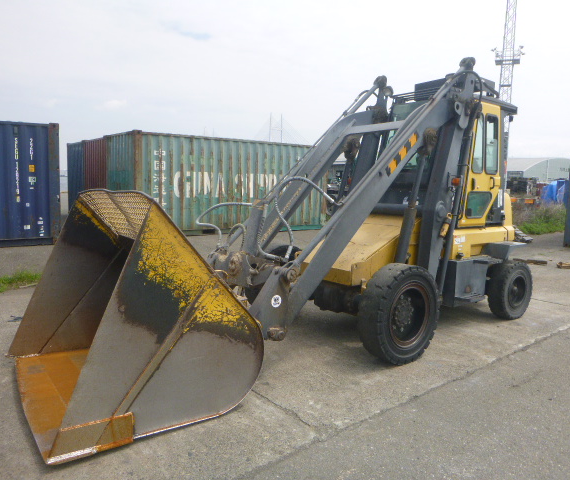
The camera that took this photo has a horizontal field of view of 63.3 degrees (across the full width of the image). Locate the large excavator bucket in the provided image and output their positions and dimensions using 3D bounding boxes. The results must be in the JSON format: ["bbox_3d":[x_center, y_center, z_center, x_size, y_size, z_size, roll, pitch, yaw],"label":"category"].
[{"bbox_3d":[-1.238,0.359,3.565,1.480,1.470,1.800,-4,9,-35],"label":"large excavator bucket"}]

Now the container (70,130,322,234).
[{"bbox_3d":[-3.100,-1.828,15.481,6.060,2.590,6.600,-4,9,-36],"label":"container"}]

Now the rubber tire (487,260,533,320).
[{"bbox_3d":[2.722,0.601,5.577,0.696,0.696,0.195,-4,9,-36],"label":"rubber tire"}]

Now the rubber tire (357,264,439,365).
[{"bbox_3d":[1.036,0.655,4.111,0.869,0.869,0.209,-4,9,-38],"label":"rubber tire"}]

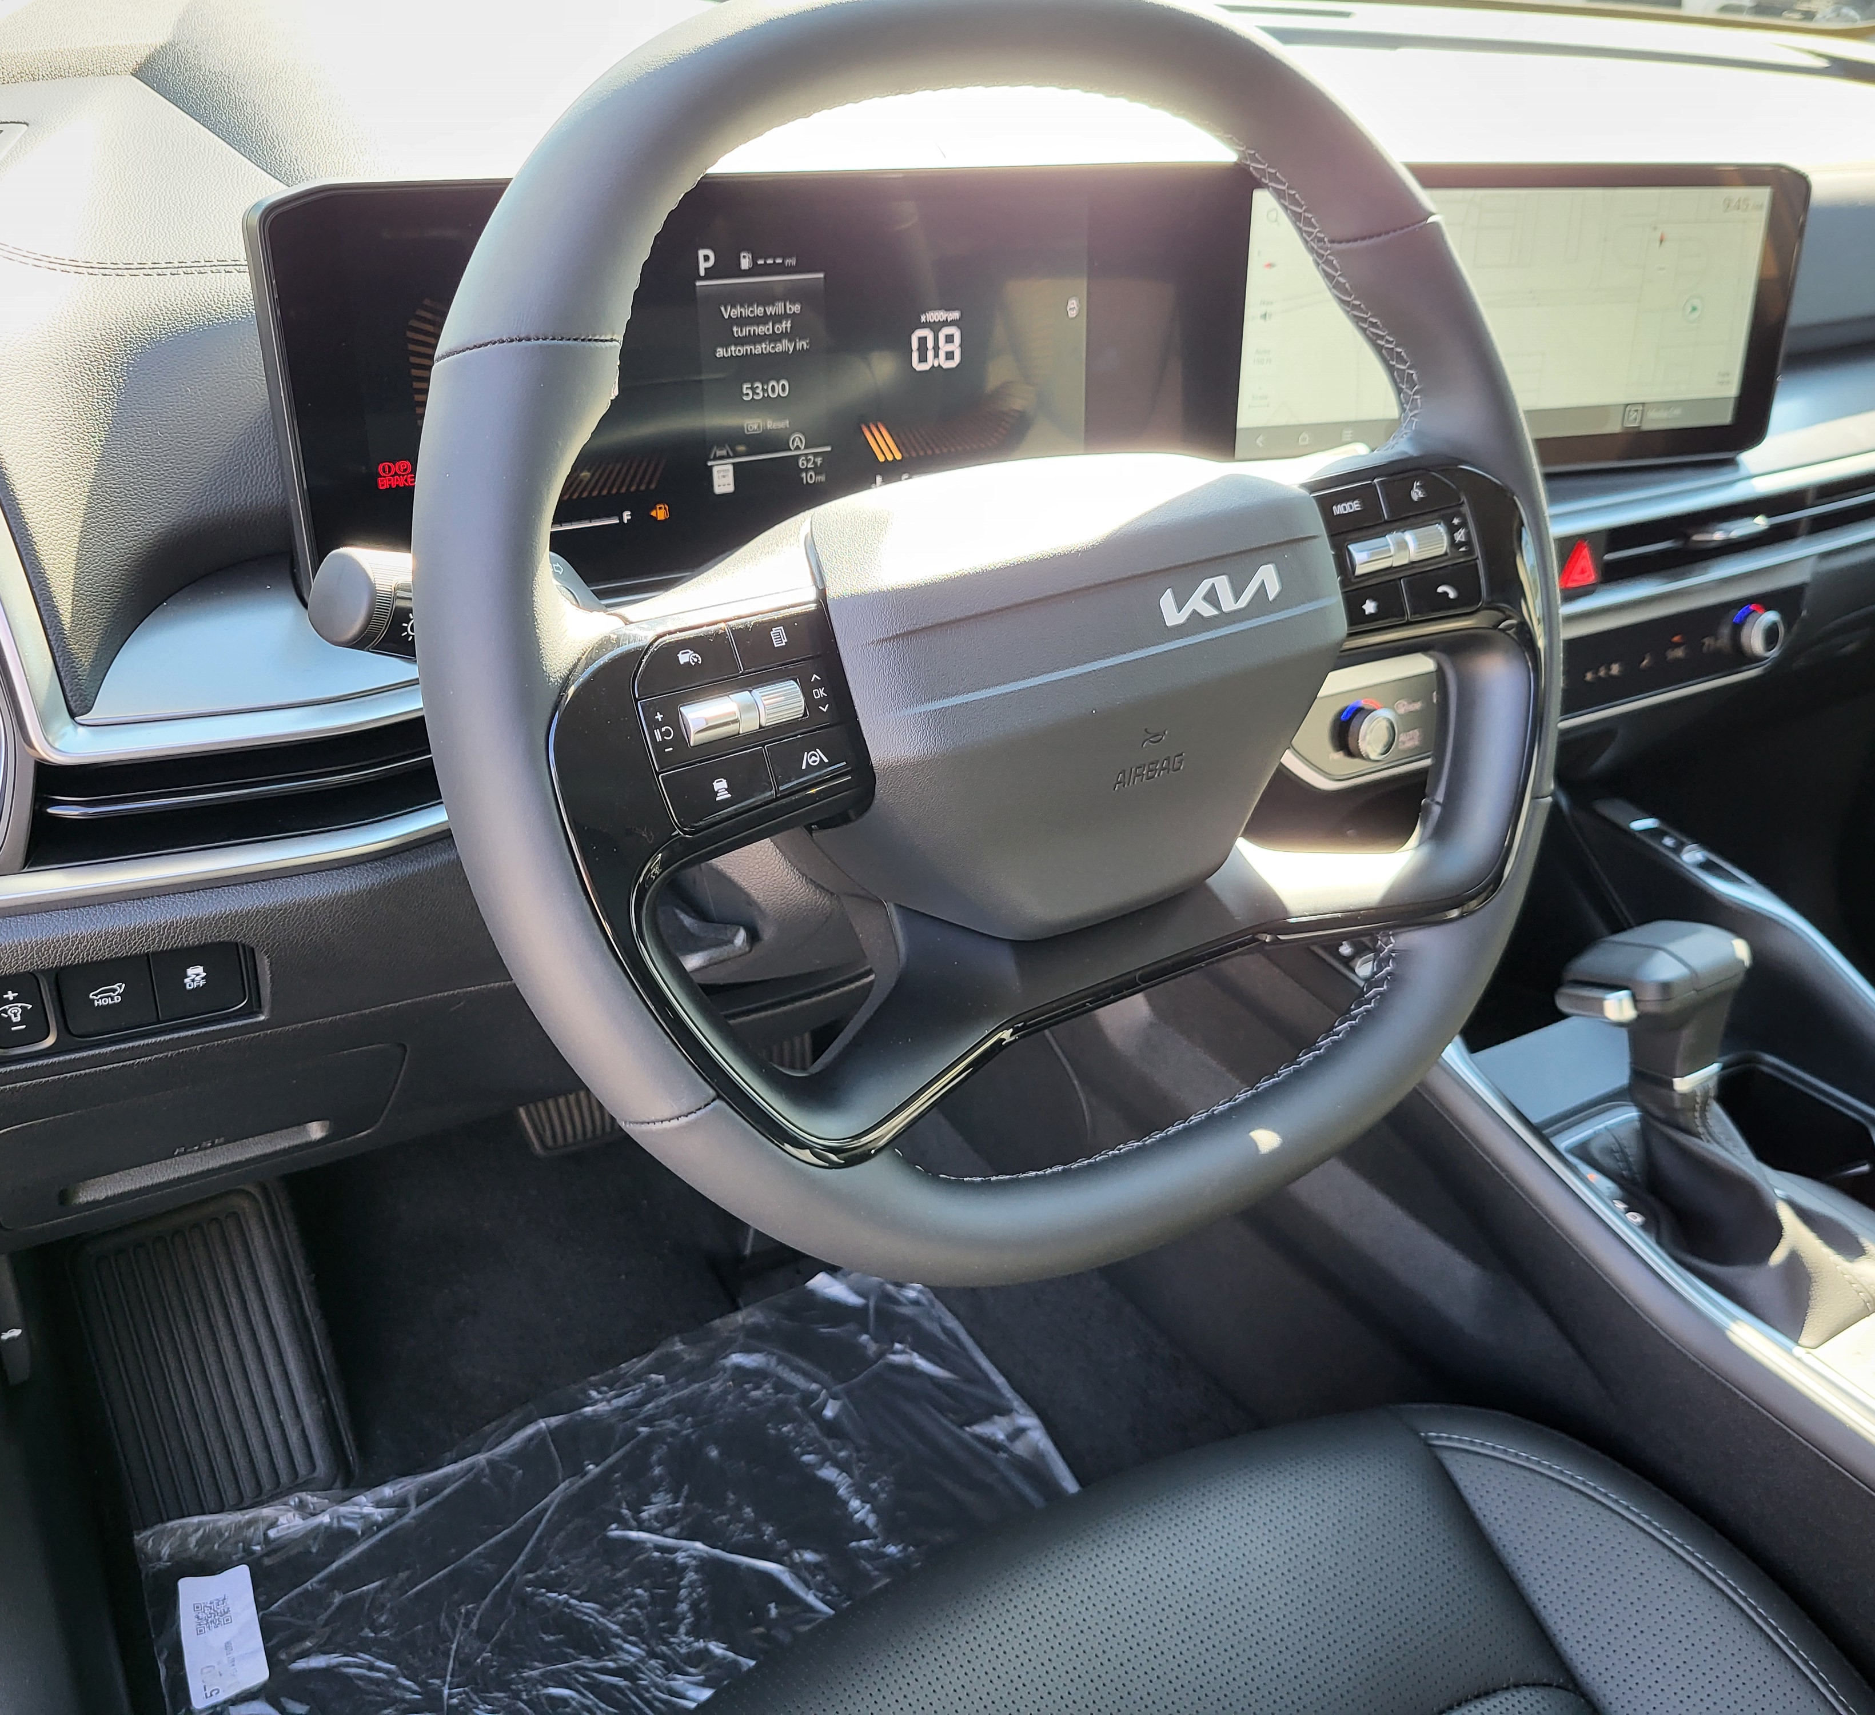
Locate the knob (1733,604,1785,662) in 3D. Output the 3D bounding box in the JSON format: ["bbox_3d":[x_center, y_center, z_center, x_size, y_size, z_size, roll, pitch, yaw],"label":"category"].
[{"bbox_3d":[0.406,-0.110,0.848,0.026,0.026,0.019,-11,16,-27],"label":"knob"}]

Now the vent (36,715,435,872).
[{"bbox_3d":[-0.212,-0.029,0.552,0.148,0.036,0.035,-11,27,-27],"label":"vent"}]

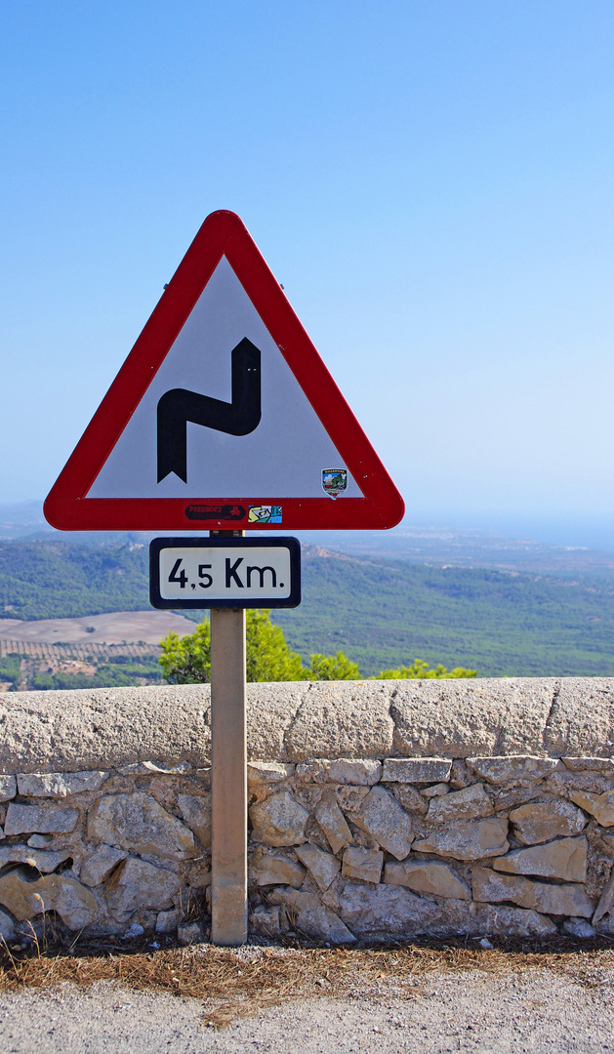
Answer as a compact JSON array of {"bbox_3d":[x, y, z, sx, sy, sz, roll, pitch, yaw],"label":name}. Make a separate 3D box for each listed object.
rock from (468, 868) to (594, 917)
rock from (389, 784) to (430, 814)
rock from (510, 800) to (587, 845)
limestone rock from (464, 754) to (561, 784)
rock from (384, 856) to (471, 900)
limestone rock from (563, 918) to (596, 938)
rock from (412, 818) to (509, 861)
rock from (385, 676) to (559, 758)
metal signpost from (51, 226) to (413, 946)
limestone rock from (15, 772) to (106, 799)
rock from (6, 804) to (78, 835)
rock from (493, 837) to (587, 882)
[{"bbox_3d":[0.573,0.913,4.475,0.305,0.120,0.170,0,1,7],"label":"rock"},{"bbox_3d":[0.261,0.681,4.465,0.098,0.072,0.090,0,1,7],"label":"rock"},{"bbox_3d":[0.610,0.738,4.452,0.188,0.108,0.140,0,1,7],"label":"rock"},{"bbox_3d":[0.526,0.608,4.464,0.233,0.069,0.150,0,1,7],"label":"limestone rock"},{"bbox_3d":[0.310,0.882,4.489,0.221,0.108,0.140,0,1,7],"label":"rock"},{"bbox_3d":[0.692,1.015,4.475,0.087,0.049,0.090,0,1,0],"label":"limestone rock"},{"bbox_3d":[0.393,0.784,4.483,0.239,0.103,0.150,0,1,7],"label":"rock"},{"bbox_3d":[0.432,0.479,4.548,0.416,0.178,0.360,0,1,7],"label":"rock"},{"bbox_3d":[-0.203,0.125,4.393,0.900,1.825,0.090,0,1,8],"label":"metal signpost"},{"bbox_3d":[-0.624,0.658,4.535,0.235,0.067,0.150,0,1,0],"label":"limestone rock"},{"bbox_3d":[-0.676,0.747,4.525,0.190,0.085,0.130,0,1,0],"label":"rock"},{"bbox_3d":[0.597,0.852,4.540,0.240,0.115,0.160,0,1,0],"label":"rock"}]

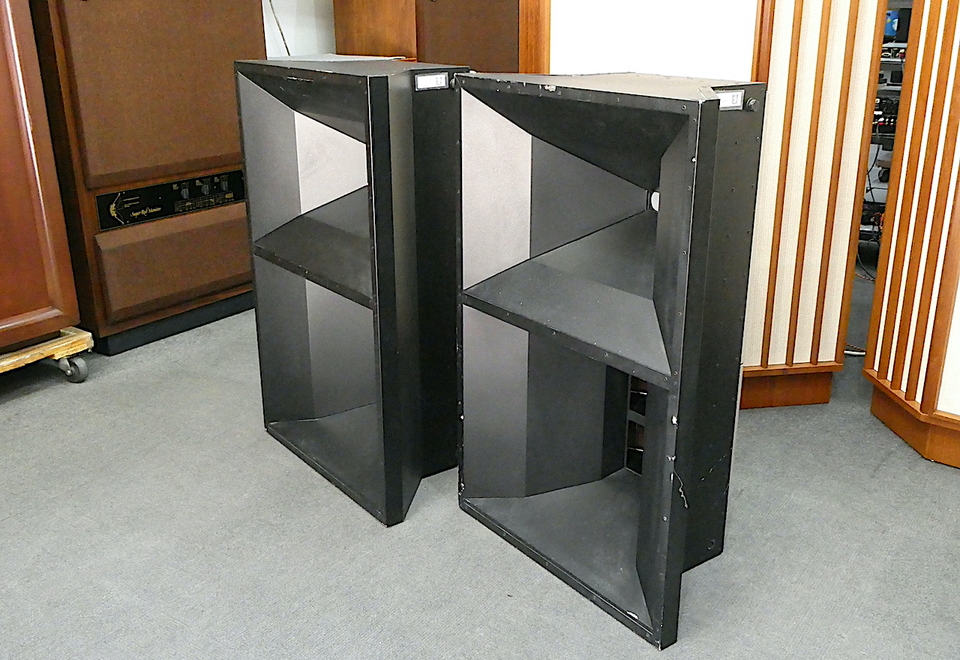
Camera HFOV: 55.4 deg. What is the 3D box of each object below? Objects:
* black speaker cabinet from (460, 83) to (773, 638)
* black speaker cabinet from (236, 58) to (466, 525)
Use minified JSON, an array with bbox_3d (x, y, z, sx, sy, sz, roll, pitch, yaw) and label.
[{"bbox_3d":[0.254,0.005,1.677,0.317,0.890,0.574,-14,24,-34],"label":"black speaker cabinet"},{"bbox_3d":[-0.236,-0.122,2.027,0.317,0.890,0.574,-14,24,-34],"label":"black speaker cabinet"}]

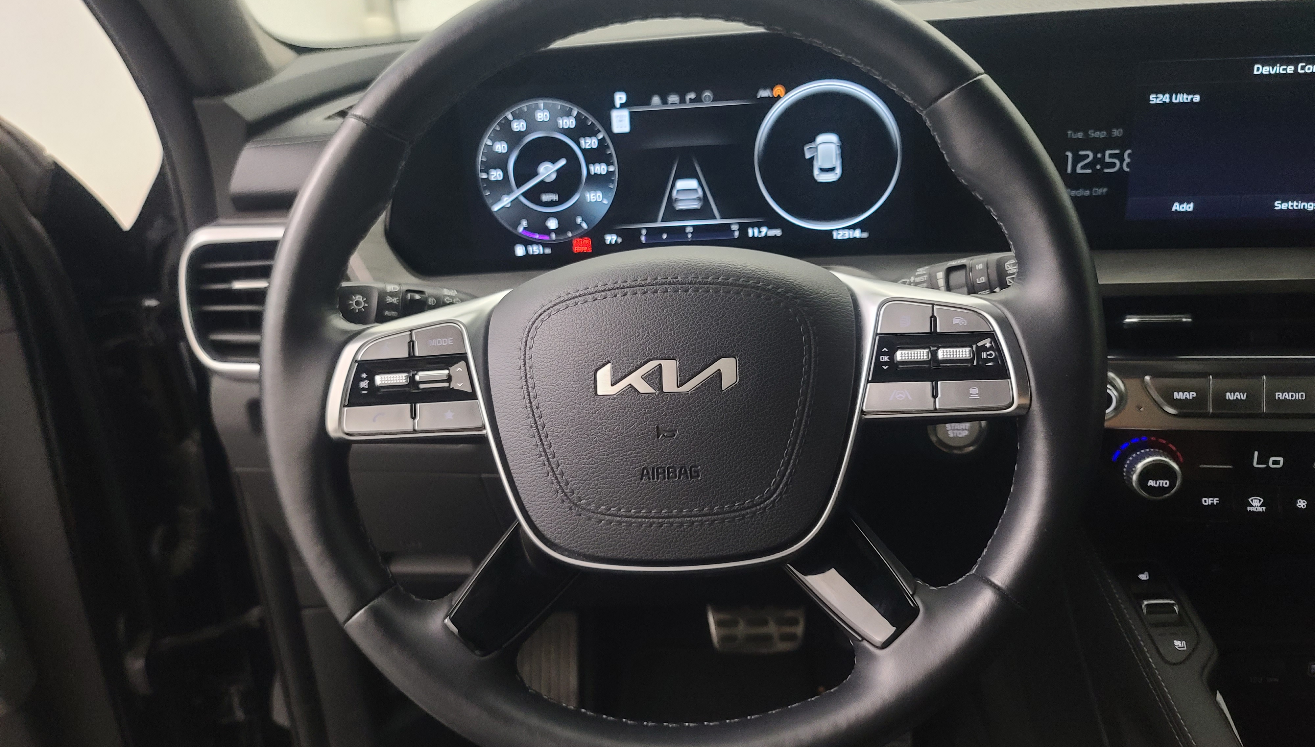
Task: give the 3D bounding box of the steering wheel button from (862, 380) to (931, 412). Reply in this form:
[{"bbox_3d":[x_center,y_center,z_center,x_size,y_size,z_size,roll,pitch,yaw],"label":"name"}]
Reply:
[{"bbox_3d":[0.108,0.011,0.427,0.031,0.013,0.006,-1,-3,3],"label":"steering wheel button"}]

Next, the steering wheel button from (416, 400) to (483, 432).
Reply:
[{"bbox_3d":[-0.096,0.020,0.445,0.032,0.013,0.006,-3,-3,7],"label":"steering wheel button"}]

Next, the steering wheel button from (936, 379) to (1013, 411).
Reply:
[{"bbox_3d":[0.141,0.010,0.424,0.033,0.013,0.006,-1,-3,3],"label":"steering wheel button"}]

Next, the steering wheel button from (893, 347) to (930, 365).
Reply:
[{"bbox_3d":[0.114,-0.008,0.427,0.016,0.007,0.008,-3,-5,16],"label":"steering wheel button"}]

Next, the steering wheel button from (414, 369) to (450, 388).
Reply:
[{"bbox_3d":[-0.105,0.002,0.447,0.017,0.008,0.008,-2,-5,-5],"label":"steering wheel button"}]

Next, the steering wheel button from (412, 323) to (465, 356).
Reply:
[{"bbox_3d":[-0.102,-0.015,0.450,0.024,0.014,0.006,-2,-5,-5],"label":"steering wheel button"}]

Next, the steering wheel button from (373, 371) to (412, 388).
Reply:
[{"bbox_3d":[-0.124,0.003,0.445,0.018,0.007,0.007,-3,-3,7],"label":"steering wheel button"}]

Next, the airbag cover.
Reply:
[{"bbox_3d":[0.006,0.015,0.449,0.174,0.148,0.050,-2,-1,5],"label":"airbag cover"}]

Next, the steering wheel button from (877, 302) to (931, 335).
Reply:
[{"bbox_3d":[0.111,-0.025,0.428,0.024,0.014,0.006,-1,-3,3],"label":"steering wheel button"}]

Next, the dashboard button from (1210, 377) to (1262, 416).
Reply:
[{"bbox_3d":[0.355,0.014,0.583,0.030,0.022,0.007,0,4,9],"label":"dashboard button"}]

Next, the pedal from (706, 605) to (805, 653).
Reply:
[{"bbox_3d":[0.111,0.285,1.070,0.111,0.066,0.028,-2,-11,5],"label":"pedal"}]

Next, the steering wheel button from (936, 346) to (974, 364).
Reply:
[{"bbox_3d":[0.133,-0.008,0.422,0.017,0.008,0.007,-1,-3,3],"label":"steering wheel button"}]

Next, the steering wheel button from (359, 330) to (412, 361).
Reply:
[{"bbox_3d":[-0.128,-0.012,0.447,0.025,0.013,0.006,-2,-5,-5],"label":"steering wheel button"}]

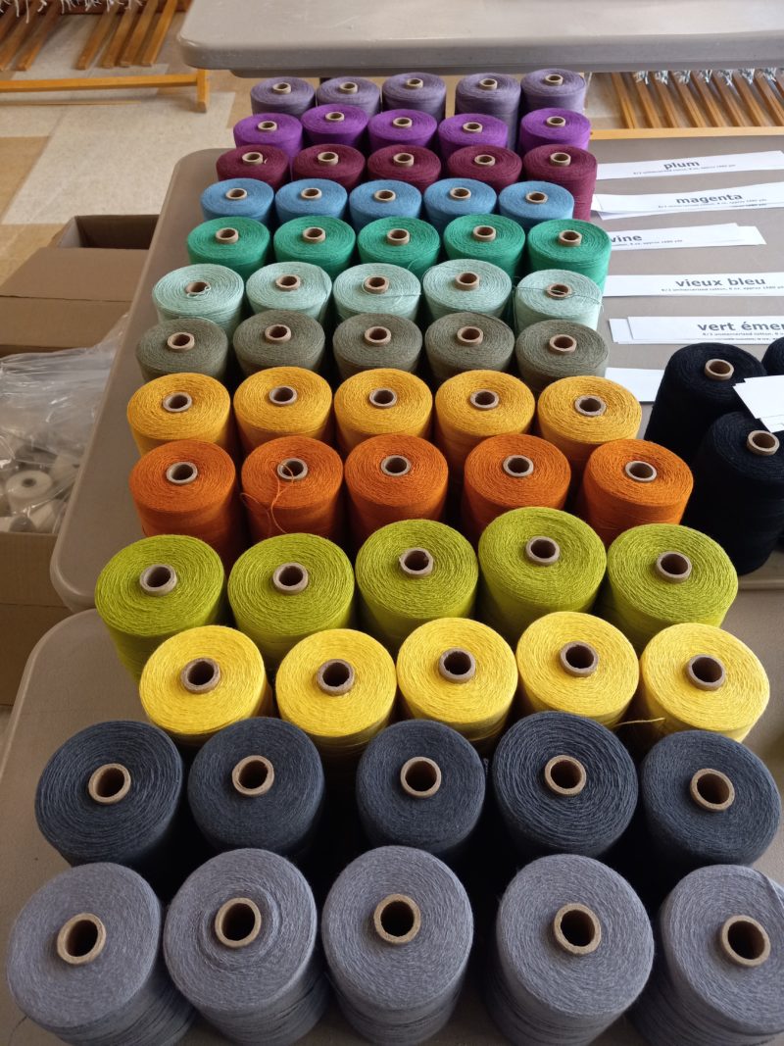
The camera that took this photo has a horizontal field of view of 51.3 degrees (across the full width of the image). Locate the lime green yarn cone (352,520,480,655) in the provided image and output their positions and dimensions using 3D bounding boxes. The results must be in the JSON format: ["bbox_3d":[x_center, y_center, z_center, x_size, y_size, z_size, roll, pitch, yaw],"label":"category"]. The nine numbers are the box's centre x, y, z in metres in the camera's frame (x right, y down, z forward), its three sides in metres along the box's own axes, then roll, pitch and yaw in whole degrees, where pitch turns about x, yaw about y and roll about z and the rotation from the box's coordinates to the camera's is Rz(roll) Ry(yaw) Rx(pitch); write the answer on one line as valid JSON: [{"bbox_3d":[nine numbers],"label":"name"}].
[{"bbox_3d":[0.016,0.059,0.541,0.076,0.104,0.076,-1,49,0],"label":"lime green yarn cone"}]

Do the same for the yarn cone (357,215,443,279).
[{"bbox_3d":[0.007,-0.236,0.810,0.077,0.110,0.077,-2,48,0],"label":"yarn cone"}]

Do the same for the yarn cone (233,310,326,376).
[{"bbox_3d":[-0.091,-0.119,0.707,0.075,0.111,0.075,-2,48,0],"label":"yarn cone"}]

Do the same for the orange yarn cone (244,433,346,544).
[{"bbox_3d":[-0.067,-0.002,0.597,0.070,0.104,0.070,-1,49,0],"label":"orange yarn cone"}]

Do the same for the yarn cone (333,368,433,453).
[{"bbox_3d":[-0.006,-0.059,0.655,0.074,0.108,0.074,-2,48,0],"label":"yarn cone"}]

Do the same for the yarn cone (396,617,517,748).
[{"bbox_3d":[0.038,0.116,0.499,0.068,0.108,0.068,-2,48,0],"label":"yarn cone"}]

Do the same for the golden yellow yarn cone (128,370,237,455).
[{"bbox_3d":[-0.158,-0.055,0.644,0.076,0.104,0.076,-1,49,0],"label":"golden yellow yarn cone"}]

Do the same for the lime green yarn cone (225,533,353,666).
[{"bbox_3d":[-0.061,0.067,0.535,0.077,0.104,0.077,-1,49,0],"label":"lime green yarn cone"}]

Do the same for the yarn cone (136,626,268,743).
[{"bbox_3d":[-0.107,0.121,0.502,0.072,0.109,0.072,-2,49,0],"label":"yarn cone"}]

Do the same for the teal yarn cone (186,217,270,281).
[{"bbox_3d":[-0.154,-0.235,0.803,0.078,0.104,0.078,-1,49,0],"label":"teal yarn cone"}]

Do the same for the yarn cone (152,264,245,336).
[{"bbox_3d":[-0.170,-0.172,0.757,0.082,0.109,0.082,-2,49,0],"label":"yarn cone"}]

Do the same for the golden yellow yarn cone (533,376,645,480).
[{"bbox_3d":[0.147,-0.051,0.643,0.076,0.110,0.076,-2,48,0],"label":"golden yellow yarn cone"}]

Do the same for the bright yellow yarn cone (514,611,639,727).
[{"bbox_3d":[0.107,0.113,0.504,0.070,0.109,0.070,-2,49,0],"label":"bright yellow yarn cone"}]

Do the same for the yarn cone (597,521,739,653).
[{"bbox_3d":[0.176,0.062,0.545,0.080,0.109,0.080,-2,49,0],"label":"yarn cone"}]

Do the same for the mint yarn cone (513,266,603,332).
[{"bbox_3d":[0.146,-0.168,0.750,0.073,0.107,0.073,-2,48,0],"label":"mint yarn cone"}]

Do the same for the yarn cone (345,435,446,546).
[{"bbox_3d":[0.004,-0.004,0.607,0.074,0.109,0.074,-2,49,0],"label":"yarn cone"}]

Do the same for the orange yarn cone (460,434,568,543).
[{"bbox_3d":[0.087,-0.004,0.596,0.073,0.104,0.073,-1,49,0],"label":"orange yarn cone"}]

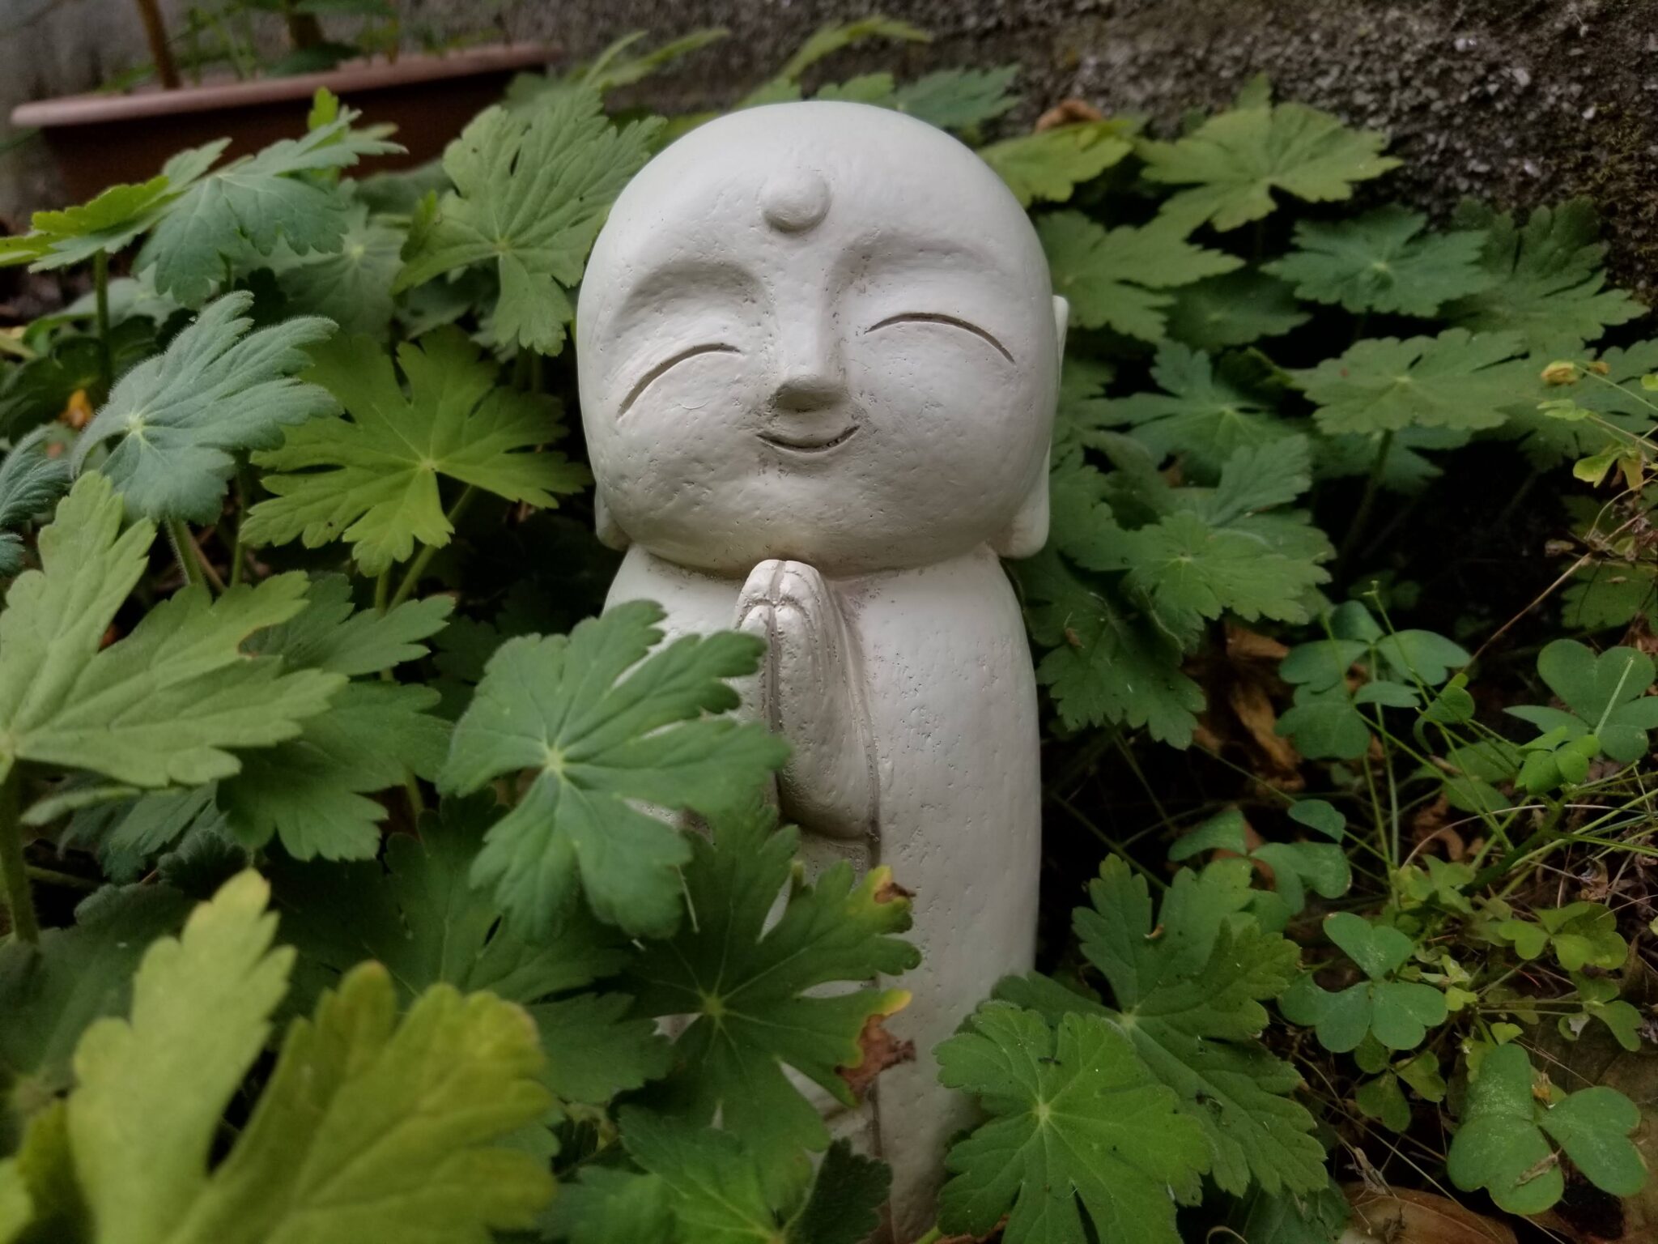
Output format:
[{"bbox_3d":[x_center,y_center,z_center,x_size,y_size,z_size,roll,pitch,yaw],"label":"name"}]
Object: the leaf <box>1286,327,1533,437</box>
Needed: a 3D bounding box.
[{"bbox_3d":[0.187,-0.077,0.400,0.073,0.016,0.060,6,31,10],"label":"leaf"}]

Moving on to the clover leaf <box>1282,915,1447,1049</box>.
[{"bbox_3d":[0.127,0.085,0.295,0.035,0.008,0.032,-5,51,7],"label":"clover leaf"}]

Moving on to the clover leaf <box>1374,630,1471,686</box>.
[{"bbox_3d":[0.164,0.010,0.345,0.022,0.008,0.025,19,33,19],"label":"clover leaf"}]

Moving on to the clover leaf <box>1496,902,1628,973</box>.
[{"bbox_3d":[0.197,0.085,0.335,0.030,0.008,0.024,4,30,7],"label":"clover leaf"}]

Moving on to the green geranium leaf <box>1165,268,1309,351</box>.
[{"bbox_3d":[0.140,-0.109,0.430,0.057,0.014,0.053,-11,29,-13],"label":"green geranium leaf"}]

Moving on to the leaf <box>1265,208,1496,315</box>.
[{"bbox_3d":[0.169,-0.112,0.385,0.064,0.014,0.060,-5,39,1],"label":"leaf"}]

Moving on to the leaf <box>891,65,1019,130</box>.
[{"bbox_3d":[0.037,-0.193,0.460,0.062,0.018,0.061,-11,42,-12],"label":"leaf"}]

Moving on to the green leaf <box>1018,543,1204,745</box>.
[{"bbox_3d":[0.078,0.004,0.350,0.053,0.016,0.062,-4,57,-6],"label":"green leaf"}]

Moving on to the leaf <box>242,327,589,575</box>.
[{"bbox_3d":[-0.103,-0.045,0.315,0.082,0.022,0.073,-31,59,-21],"label":"leaf"}]

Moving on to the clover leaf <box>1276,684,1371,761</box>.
[{"bbox_3d":[0.143,0.029,0.360,0.026,0.008,0.025,14,53,11],"label":"clover leaf"}]

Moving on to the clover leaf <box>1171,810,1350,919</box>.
[{"bbox_3d":[0.123,0.068,0.355,0.049,0.016,0.036,-4,37,-5],"label":"clover leaf"}]

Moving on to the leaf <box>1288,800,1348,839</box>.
[{"bbox_3d":[0.127,0.051,0.325,0.013,0.005,0.013,16,50,22],"label":"leaf"}]

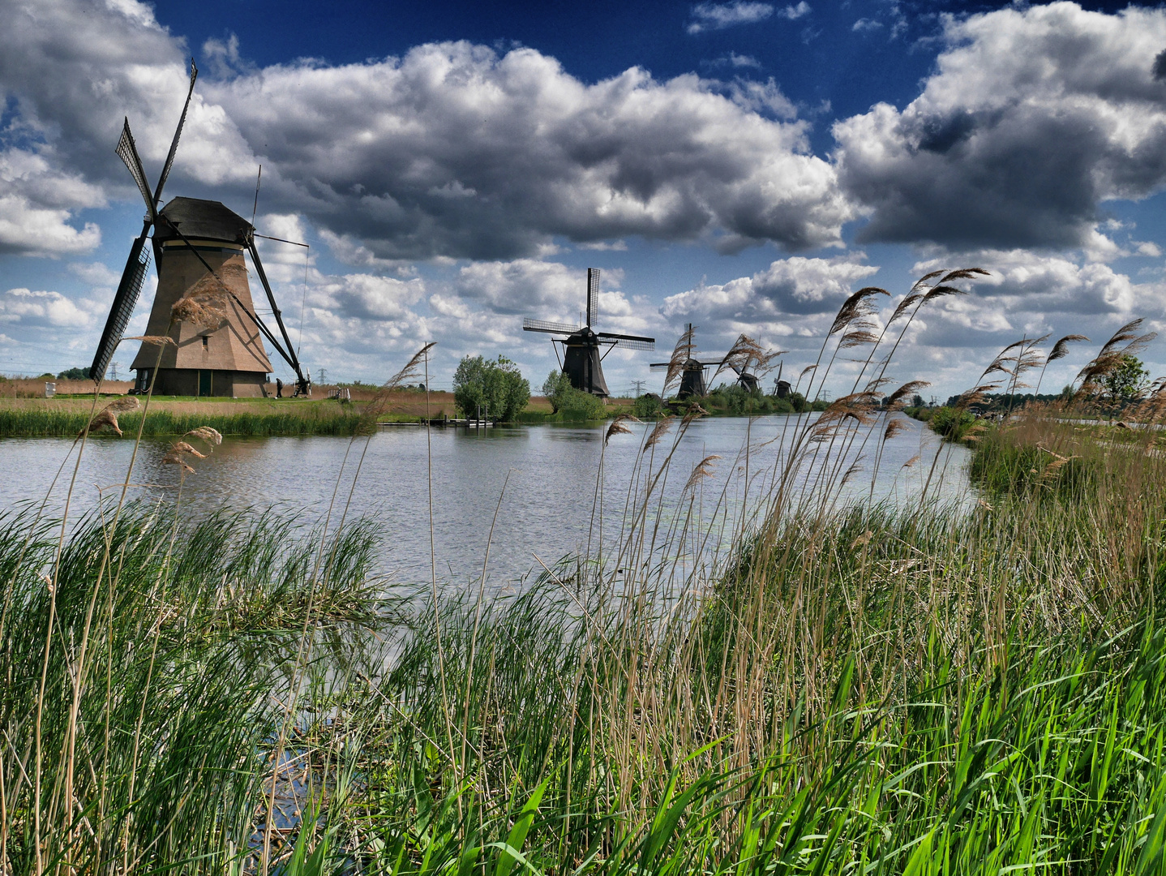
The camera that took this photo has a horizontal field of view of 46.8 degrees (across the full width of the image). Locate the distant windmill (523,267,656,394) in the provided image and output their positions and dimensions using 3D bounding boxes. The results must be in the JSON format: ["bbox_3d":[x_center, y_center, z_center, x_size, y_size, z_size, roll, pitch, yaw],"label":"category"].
[{"bbox_3d":[-0.400,-21.400,288.000,28.300,28.700,13.000,0,1,-16],"label":"distant windmill"}]

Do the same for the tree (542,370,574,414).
[{"bbox_3d":[-3.800,-7.200,212.000,5.300,7.000,5.000,0,1,0],"label":"tree"}]

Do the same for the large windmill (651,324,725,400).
[{"bbox_3d":[38.000,-25.000,460.000,28.300,28.700,13.000,0,1,-18],"label":"large windmill"}]

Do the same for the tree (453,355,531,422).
[{"bbox_3d":[-12.000,-6.600,177.000,10.300,8.800,9.000,0,1,12],"label":"tree"}]

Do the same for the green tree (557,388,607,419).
[{"bbox_3d":[-0.400,-5.300,211.000,7.800,5.100,6.500,0,1,12],"label":"green tree"}]

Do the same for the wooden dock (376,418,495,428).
[{"bbox_3d":[-15.600,-1.640,144.000,13.200,1.100,3.500,0,1,12],"label":"wooden dock"}]

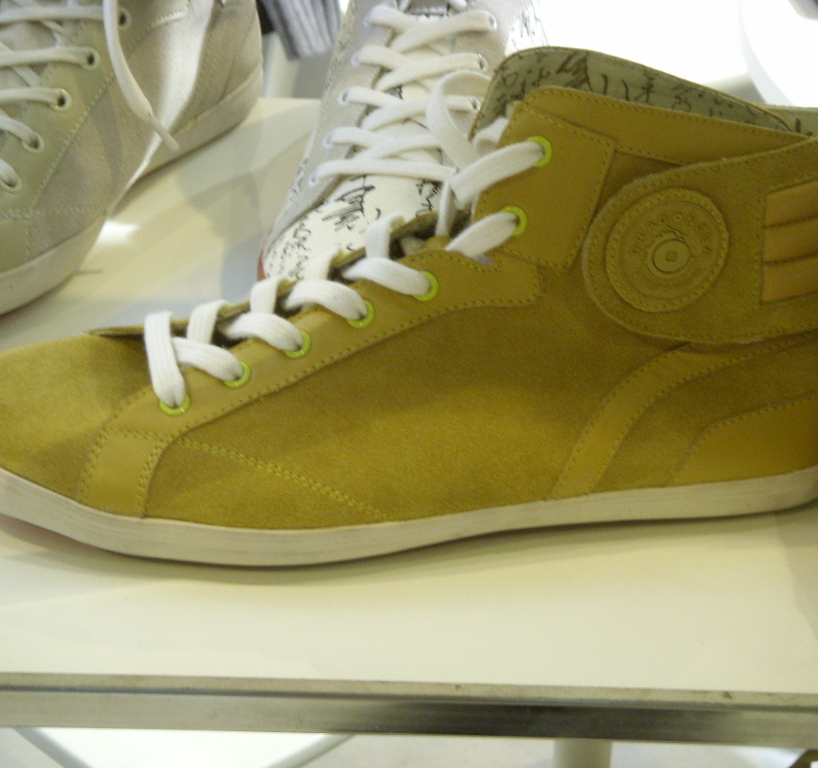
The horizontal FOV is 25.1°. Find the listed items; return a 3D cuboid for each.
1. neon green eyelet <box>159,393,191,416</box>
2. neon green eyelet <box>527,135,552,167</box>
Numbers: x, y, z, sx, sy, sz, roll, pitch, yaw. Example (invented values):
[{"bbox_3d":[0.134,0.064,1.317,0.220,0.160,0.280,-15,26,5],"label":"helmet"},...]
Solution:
[{"bbox_3d":[-0.069,0.005,0.540,0.009,0.003,0.009,-1,65,-4],"label":"neon green eyelet"},{"bbox_3d":[0.037,-0.066,0.520,0.009,0.009,0.003,10,6,20],"label":"neon green eyelet"}]

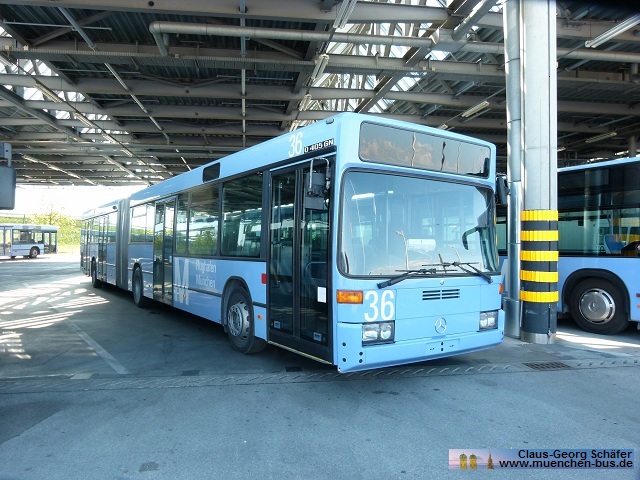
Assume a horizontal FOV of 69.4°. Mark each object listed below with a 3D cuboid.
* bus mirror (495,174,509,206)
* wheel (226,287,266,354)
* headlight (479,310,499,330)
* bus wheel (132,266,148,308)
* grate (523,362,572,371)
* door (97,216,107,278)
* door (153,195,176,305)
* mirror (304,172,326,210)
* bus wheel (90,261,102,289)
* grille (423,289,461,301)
[{"bbox_3d":[2.422,-0.657,6.133,0.190,0.380,0.120,1,-2,-34],"label":"bus mirror"},{"bbox_3d":[-1.033,1.163,6.732,0.290,0.950,0.950,1,-2,-34],"label":"wheel"},{"bbox_3d":[2.049,0.983,5.692,0.390,0.230,0.100,1,-2,-34],"label":"headlight"},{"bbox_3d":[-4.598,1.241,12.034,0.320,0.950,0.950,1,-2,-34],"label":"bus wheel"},{"bbox_3d":[3.035,1.684,6.109,0.540,0.030,0.370,1,-1,-13],"label":"grate"},{"bbox_3d":[-7.542,0.343,16.095,0.080,2.200,1.420,2,-2,-35],"label":"door"},{"bbox_3d":[-3.315,0.263,9.901,0.080,2.200,1.420,1,-2,-34],"label":"door"},{"bbox_3d":[-0.043,-0.465,4.432,0.190,0.370,0.120,1,-2,-34],"label":"mirror"},{"bbox_3d":[-8.285,1.318,17.338,0.320,0.950,0.950,2,-2,-35],"label":"bus wheel"},{"bbox_3d":[1.349,0.610,5.152,0.600,0.100,0.040,1,-2,-34],"label":"grille"}]

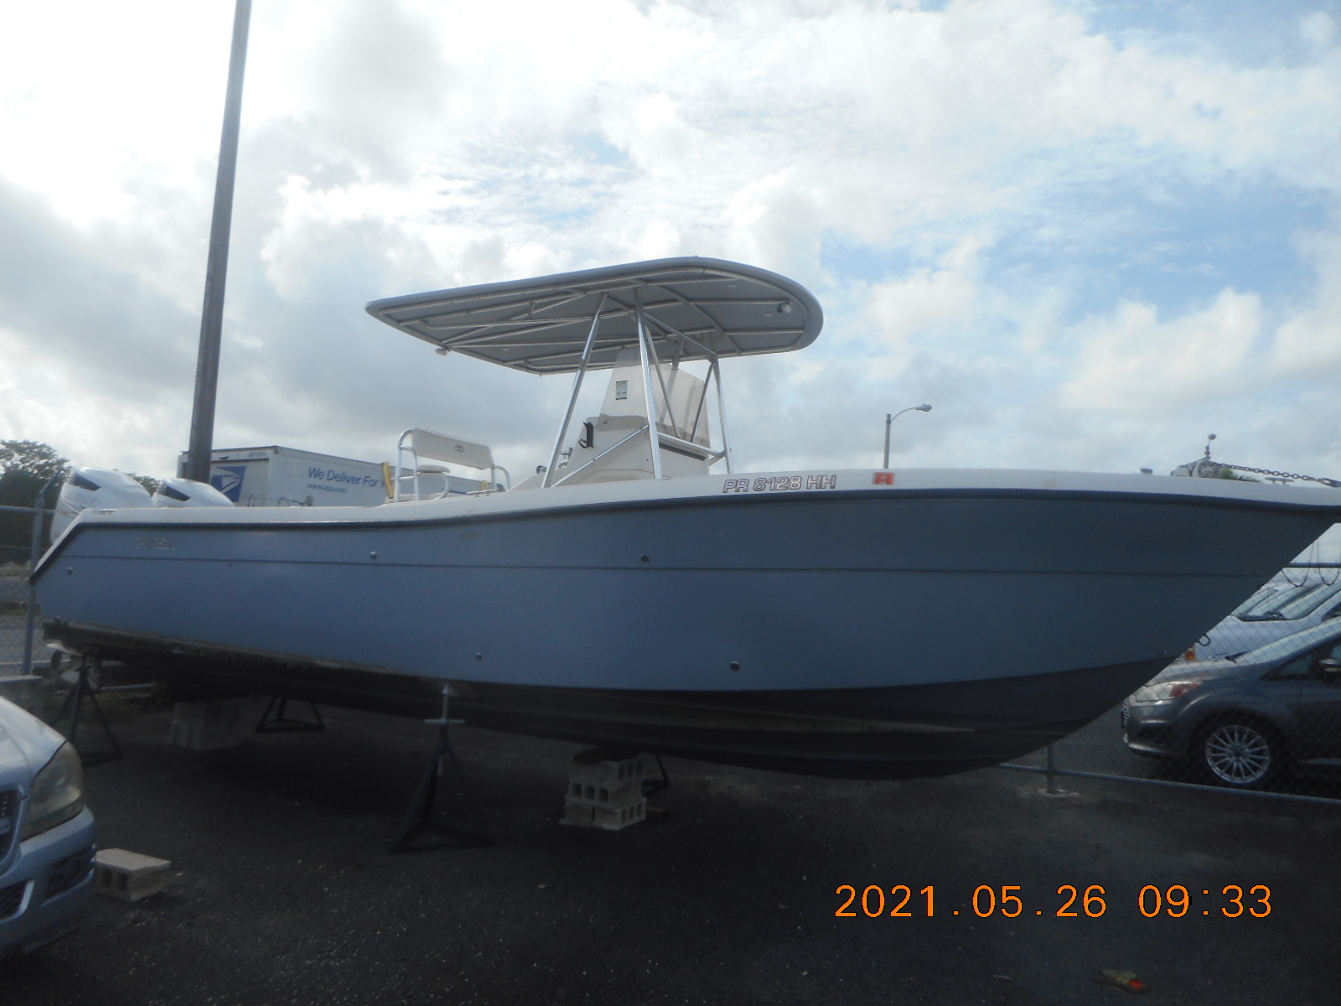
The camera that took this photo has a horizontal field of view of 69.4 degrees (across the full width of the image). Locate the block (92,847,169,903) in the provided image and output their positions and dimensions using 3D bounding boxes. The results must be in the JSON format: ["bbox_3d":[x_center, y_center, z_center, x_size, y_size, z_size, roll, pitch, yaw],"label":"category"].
[{"bbox_3d":[-2.707,1.846,4.804,0.390,0.145,0.194,-1,-5,26],"label":"block"}]

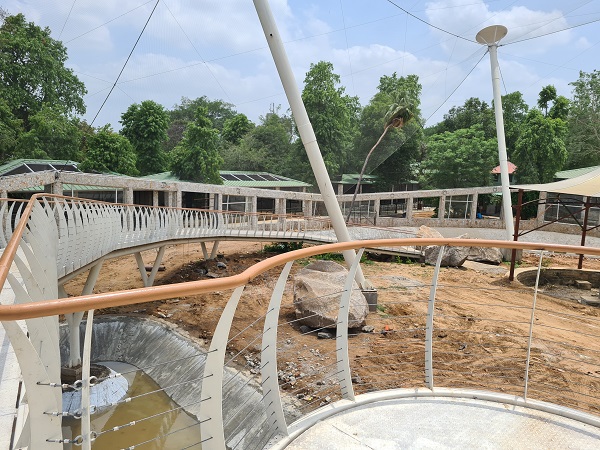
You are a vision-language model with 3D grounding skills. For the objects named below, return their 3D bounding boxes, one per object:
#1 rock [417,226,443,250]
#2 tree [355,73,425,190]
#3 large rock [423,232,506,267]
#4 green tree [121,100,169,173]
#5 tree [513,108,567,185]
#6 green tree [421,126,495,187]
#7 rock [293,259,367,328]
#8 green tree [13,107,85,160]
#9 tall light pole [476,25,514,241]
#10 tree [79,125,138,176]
[{"bbox_3d":[5.697,0.609,19.600,1.300,1.250,1.200,4,6,16],"label":"rock"},{"bbox_3d":[7.801,-7.287,40.656,6.337,12.572,6.020,3,6,10],"label":"tree"},{"bbox_3d":[6.570,0.998,18.000,3.000,1.100,1.700,4,6,20],"label":"large rock"},{"bbox_3d":[-11.117,-4.843,32.420,3.728,8.043,3.541,0,6,-19],"label":"green tree"},{"bbox_3d":[17.905,-4.390,34.462,4.277,8.851,4.064,5,7,27],"label":"tree"},{"bbox_3d":[11.820,-3.891,34.388,6.020,7.427,5.719,4,6,19],"label":"green tree"},{"bbox_3d":[0.729,1.587,10.600,1.680,1.270,1.500,3,6,4],"label":"rock"},{"bbox_3d":[-17.992,-4.753,32.384,5.069,7.366,4.816,-1,7,-29],"label":"green tree"},{"bbox_3d":[8.500,-3.424,19.050,1.300,9.601,1.300,-4,3,25],"label":"tall light pole"},{"bbox_3d":[-12.431,-3.511,29.310,4.054,5.947,3.851,0,7,-23],"label":"tree"}]

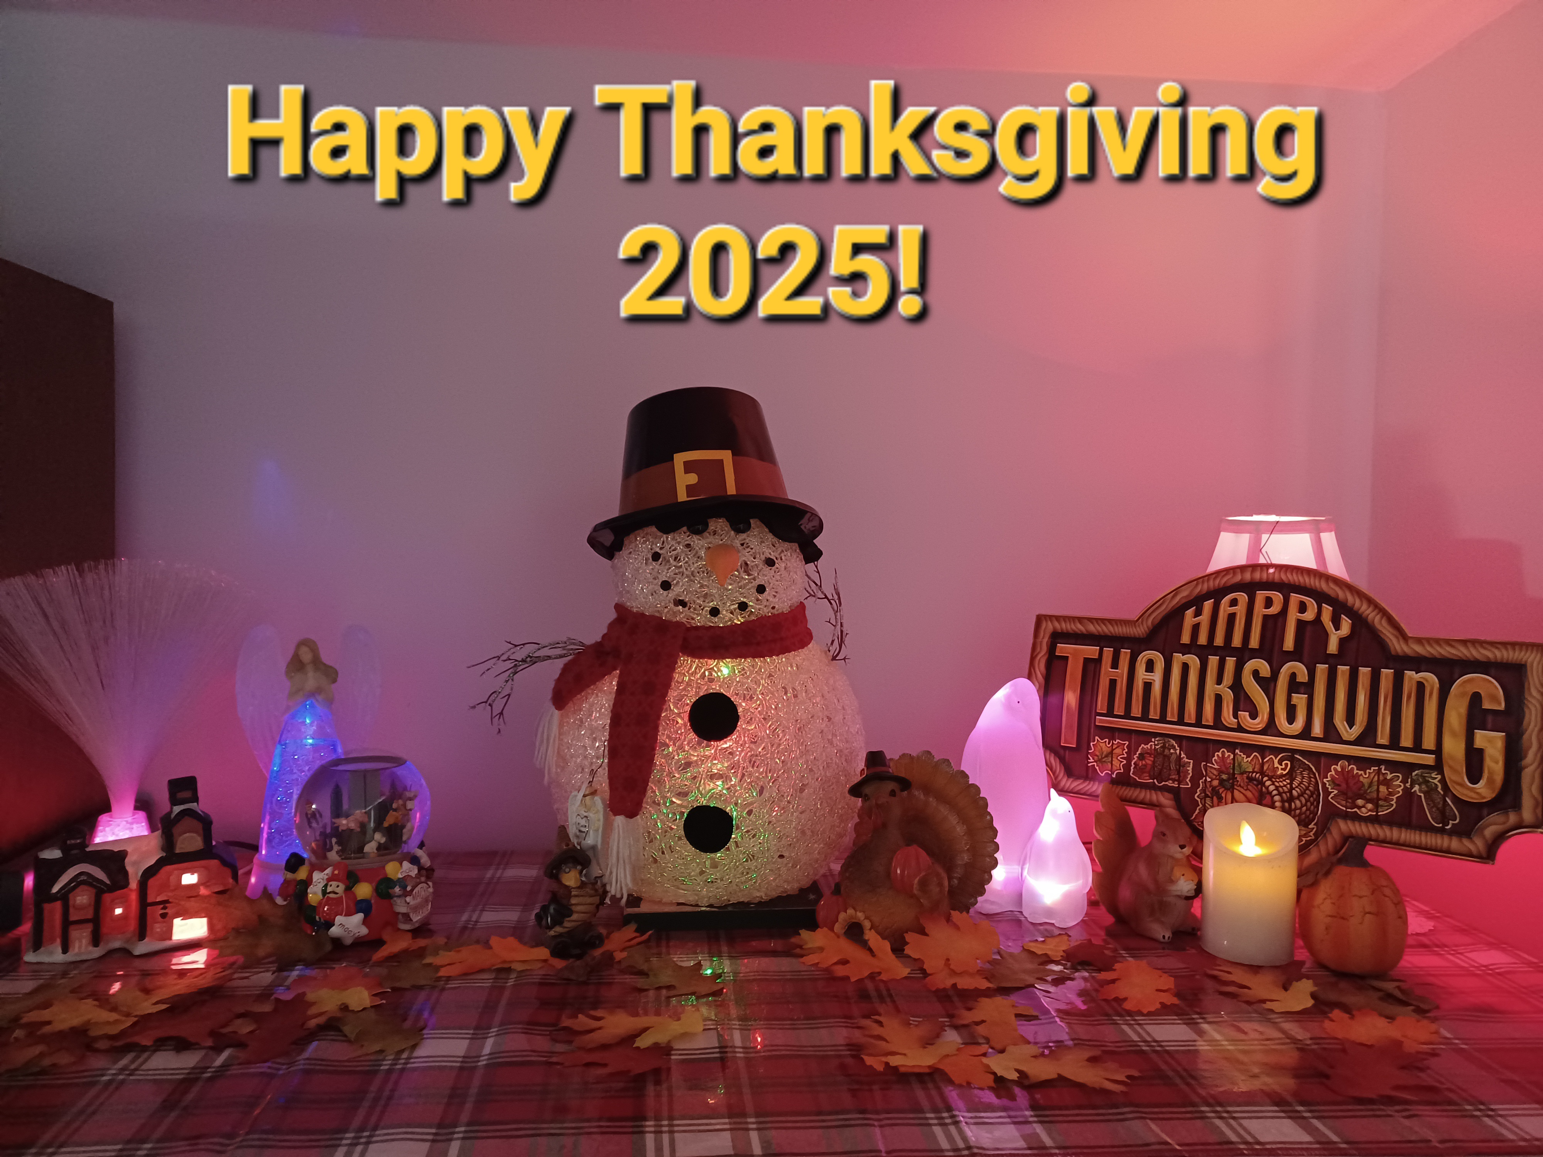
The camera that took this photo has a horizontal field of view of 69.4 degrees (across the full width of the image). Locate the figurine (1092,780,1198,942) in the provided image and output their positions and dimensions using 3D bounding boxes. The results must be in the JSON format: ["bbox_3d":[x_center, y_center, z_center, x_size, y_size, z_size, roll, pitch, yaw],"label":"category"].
[{"bbox_3d":[0.373,0.271,1.086,0.105,0.135,0.070,3,3,42],"label":"figurine"}]

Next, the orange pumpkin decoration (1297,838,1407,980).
[{"bbox_3d":[0.509,0.284,0.978,0.088,0.113,0.086,2,2,27],"label":"orange pumpkin decoration"}]

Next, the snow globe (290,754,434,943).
[{"bbox_3d":[-0.384,0.247,1.052,0.128,0.159,0.126,0,2,-12],"label":"snow globe"}]

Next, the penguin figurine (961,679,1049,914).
[{"bbox_3d":[0.242,0.220,1.145,0.085,0.228,0.080,3,3,42],"label":"penguin figurine"}]

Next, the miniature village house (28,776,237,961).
[{"bbox_3d":[-0.583,0.255,1.032,0.162,0.142,0.108,0,3,-27],"label":"miniature village house"}]

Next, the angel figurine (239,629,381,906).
[{"bbox_3d":[-0.476,0.190,1.147,0.140,0.265,0.118,0,2,-14],"label":"angel figurine"}]

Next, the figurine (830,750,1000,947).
[{"bbox_3d":[0.131,0.250,1.050,0.146,0.166,0.120,3,3,43],"label":"figurine"}]

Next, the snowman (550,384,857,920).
[{"bbox_3d":[-0.060,0.067,1.104,0.310,0.507,0.300,1,2,-6],"label":"snowman"}]

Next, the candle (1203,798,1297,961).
[{"bbox_3d":[0.441,0.281,1.028,0.080,0.122,0.080,1,2,0],"label":"candle"}]

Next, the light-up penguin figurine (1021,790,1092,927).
[{"bbox_3d":[0.280,0.271,1.090,0.066,0.126,0.060,2,2,33],"label":"light-up penguin figurine"}]

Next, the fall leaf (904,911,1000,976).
[{"bbox_3d":[0.160,0.320,0.982,0.084,0.014,0.082,1,21,0],"label":"fall leaf"}]

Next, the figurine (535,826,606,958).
[{"bbox_3d":[-0.179,0.277,0.996,0.062,0.109,0.060,0,2,-28],"label":"figurine"}]

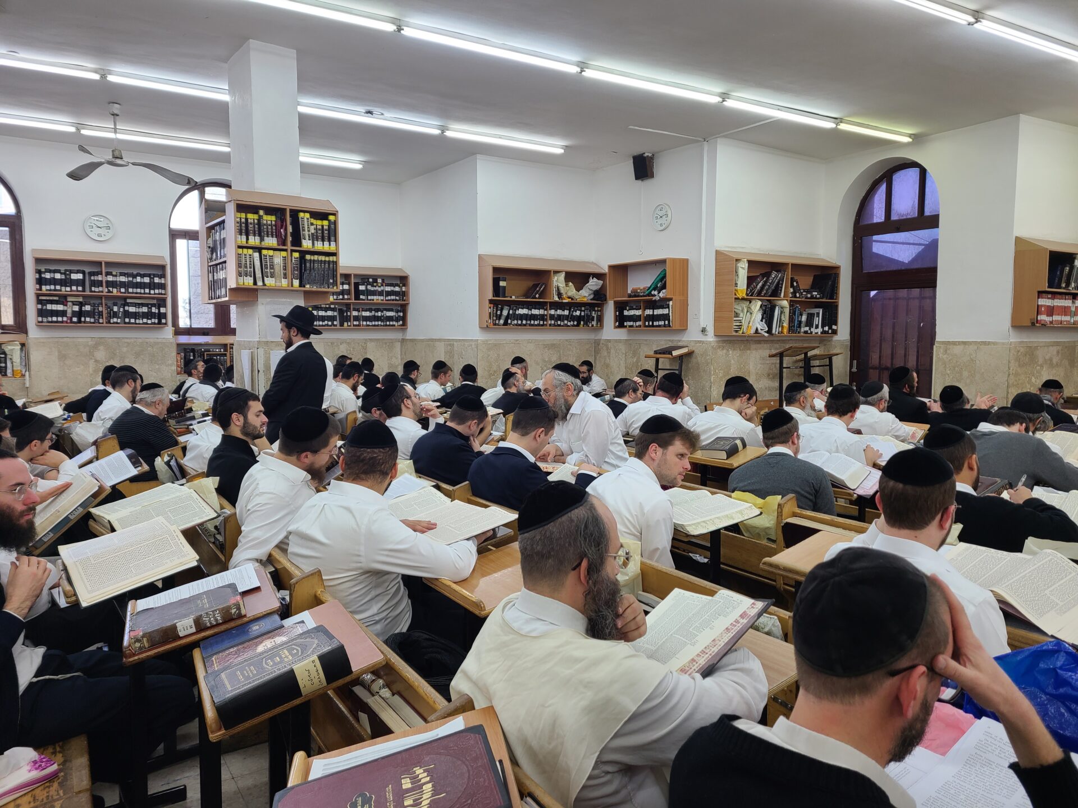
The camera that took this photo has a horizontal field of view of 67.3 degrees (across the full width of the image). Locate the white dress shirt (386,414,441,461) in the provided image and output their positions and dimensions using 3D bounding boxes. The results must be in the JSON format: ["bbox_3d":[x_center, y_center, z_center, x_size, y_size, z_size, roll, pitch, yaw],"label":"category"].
[{"bbox_3d":[-0.678,0.358,4.450,0.450,0.600,0.460,-3,5,-32],"label":"white dress shirt"}]

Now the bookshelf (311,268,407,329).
[{"bbox_3d":[-2.480,-1.410,10.628,1.580,0.830,0.290,-3,5,-32],"label":"bookshelf"}]

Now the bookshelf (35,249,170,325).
[{"bbox_3d":[-4.864,-1.281,9.034,1.310,0.830,0.290,-3,5,-32],"label":"bookshelf"}]

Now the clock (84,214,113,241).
[{"bbox_3d":[-5.209,-2.088,9.584,0.320,0.320,0.045,-3,5,-32],"label":"clock"}]

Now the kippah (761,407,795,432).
[{"bbox_3d":[1.137,0.078,3.850,0.170,0.090,0.165,-28,18,-28],"label":"kippah"}]

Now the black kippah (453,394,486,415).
[{"bbox_3d":[-0.345,0.004,4.050,0.170,0.095,0.165,0,5,0],"label":"black kippah"}]

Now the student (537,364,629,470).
[{"bbox_3d":[0.260,0.441,4.734,0.560,1.360,0.480,-1,5,-18],"label":"student"}]

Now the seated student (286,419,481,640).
[{"bbox_3d":[-0.331,0.686,2.679,0.640,1.250,0.800,4,6,36],"label":"seated student"}]

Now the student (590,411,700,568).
[{"bbox_3d":[0.496,0.672,2.845,0.760,1.250,0.540,-3,6,-28],"label":"student"}]

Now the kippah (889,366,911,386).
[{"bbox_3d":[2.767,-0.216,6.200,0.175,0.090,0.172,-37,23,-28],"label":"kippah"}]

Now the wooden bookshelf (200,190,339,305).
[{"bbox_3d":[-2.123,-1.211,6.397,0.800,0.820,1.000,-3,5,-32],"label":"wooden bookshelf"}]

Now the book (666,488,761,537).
[{"bbox_3d":[0.619,0.427,3.369,0.355,0.050,0.460,-12,10,-28],"label":"book"}]

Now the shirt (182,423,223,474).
[{"bbox_3d":[-1.705,0.384,4.320,0.420,0.600,0.460,-3,5,-32],"label":"shirt"}]

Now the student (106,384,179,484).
[{"bbox_3d":[-2.321,0.528,5.100,0.750,1.260,0.500,-3,5,-32],"label":"student"}]

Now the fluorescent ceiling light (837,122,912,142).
[{"bbox_3d":[3.443,-2.771,8.247,1.190,0.090,0.070,-3,5,-32],"label":"fluorescent ceiling light"}]

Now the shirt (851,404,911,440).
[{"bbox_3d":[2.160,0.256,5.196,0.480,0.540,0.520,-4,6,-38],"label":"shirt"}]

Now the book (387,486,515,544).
[{"bbox_3d":[-0.310,0.356,2.600,0.430,0.060,0.320,4,10,43],"label":"book"}]

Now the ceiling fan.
[{"bbox_3d":[-3.885,-2.443,7.433,1.200,0.610,1.270,2,4,25],"label":"ceiling fan"}]

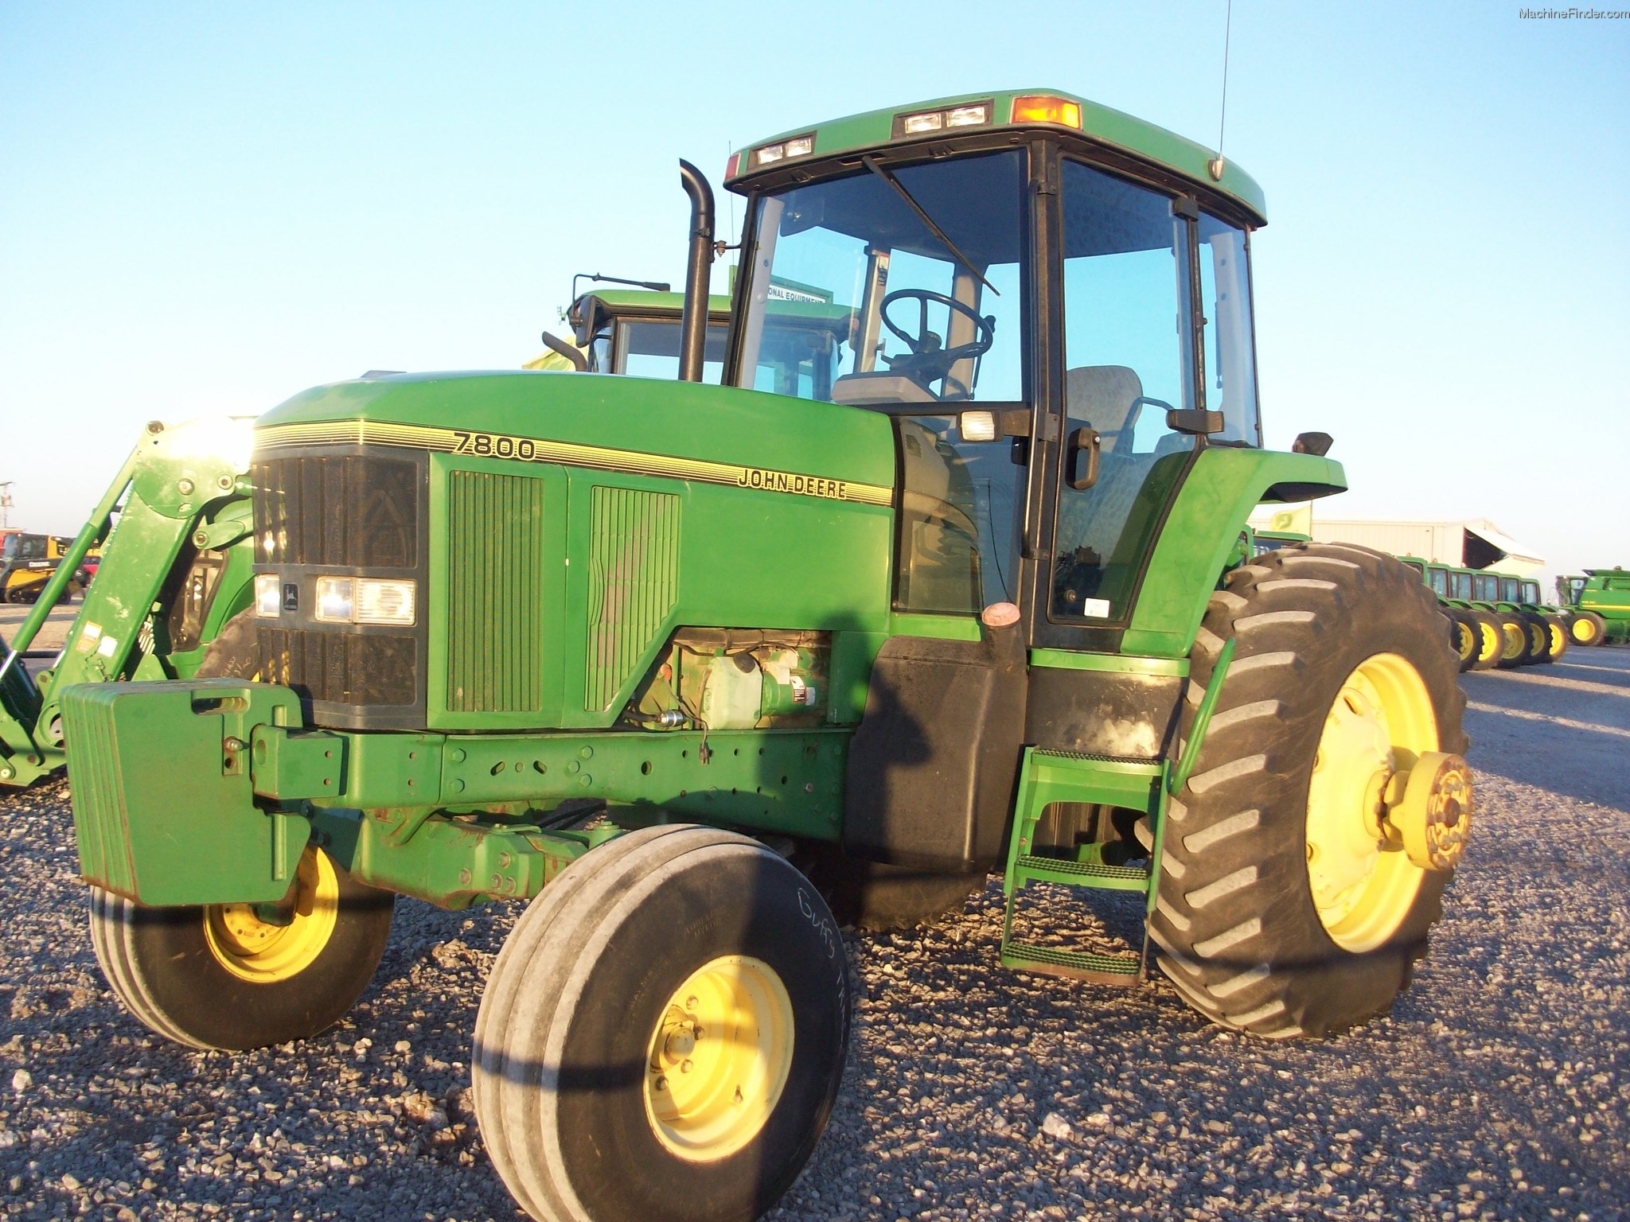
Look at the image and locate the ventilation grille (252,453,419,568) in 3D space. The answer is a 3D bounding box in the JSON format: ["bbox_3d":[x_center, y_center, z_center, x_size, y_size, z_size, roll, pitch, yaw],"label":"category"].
[{"bbox_3d":[-1.264,-0.254,4.075,0.720,0.274,0.140,3,2,43],"label":"ventilation grille"}]

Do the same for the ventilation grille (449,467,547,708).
[{"bbox_3d":[-0.808,-0.041,4.045,0.030,0.603,0.301,3,2,43],"label":"ventilation grille"}]

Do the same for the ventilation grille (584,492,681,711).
[{"bbox_3d":[-0.498,-0.030,4.374,0.030,0.603,0.319,3,2,43],"label":"ventilation grille"}]

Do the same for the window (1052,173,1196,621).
[{"bbox_3d":[1.062,-0.713,5.489,0.740,1.500,0.060,1,2,-44],"label":"window"}]

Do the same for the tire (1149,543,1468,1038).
[{"bbox_3d":[1.769,0.621,5.593,0.460,1.710,1.750,3,2,43],"label":"tire"}]

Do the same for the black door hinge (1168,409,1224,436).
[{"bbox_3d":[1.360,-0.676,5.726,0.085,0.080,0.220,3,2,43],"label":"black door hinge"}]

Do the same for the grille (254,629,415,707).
[{"bbox_3d":[-1.278,0.129,4.083,0.720,0.193,0.140,3,2,43],"label":"grille"}]

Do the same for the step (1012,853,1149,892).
[{"bbox_3d":[0.863,0.829,5.088,0.420,0.045,0.150,3,1,30],"label":"step"}]

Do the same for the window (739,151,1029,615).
[{"bbox_3d":[0.204,-0.765,5.599,1.260,1.500,0.080,3,2,43],"label":"window"}]

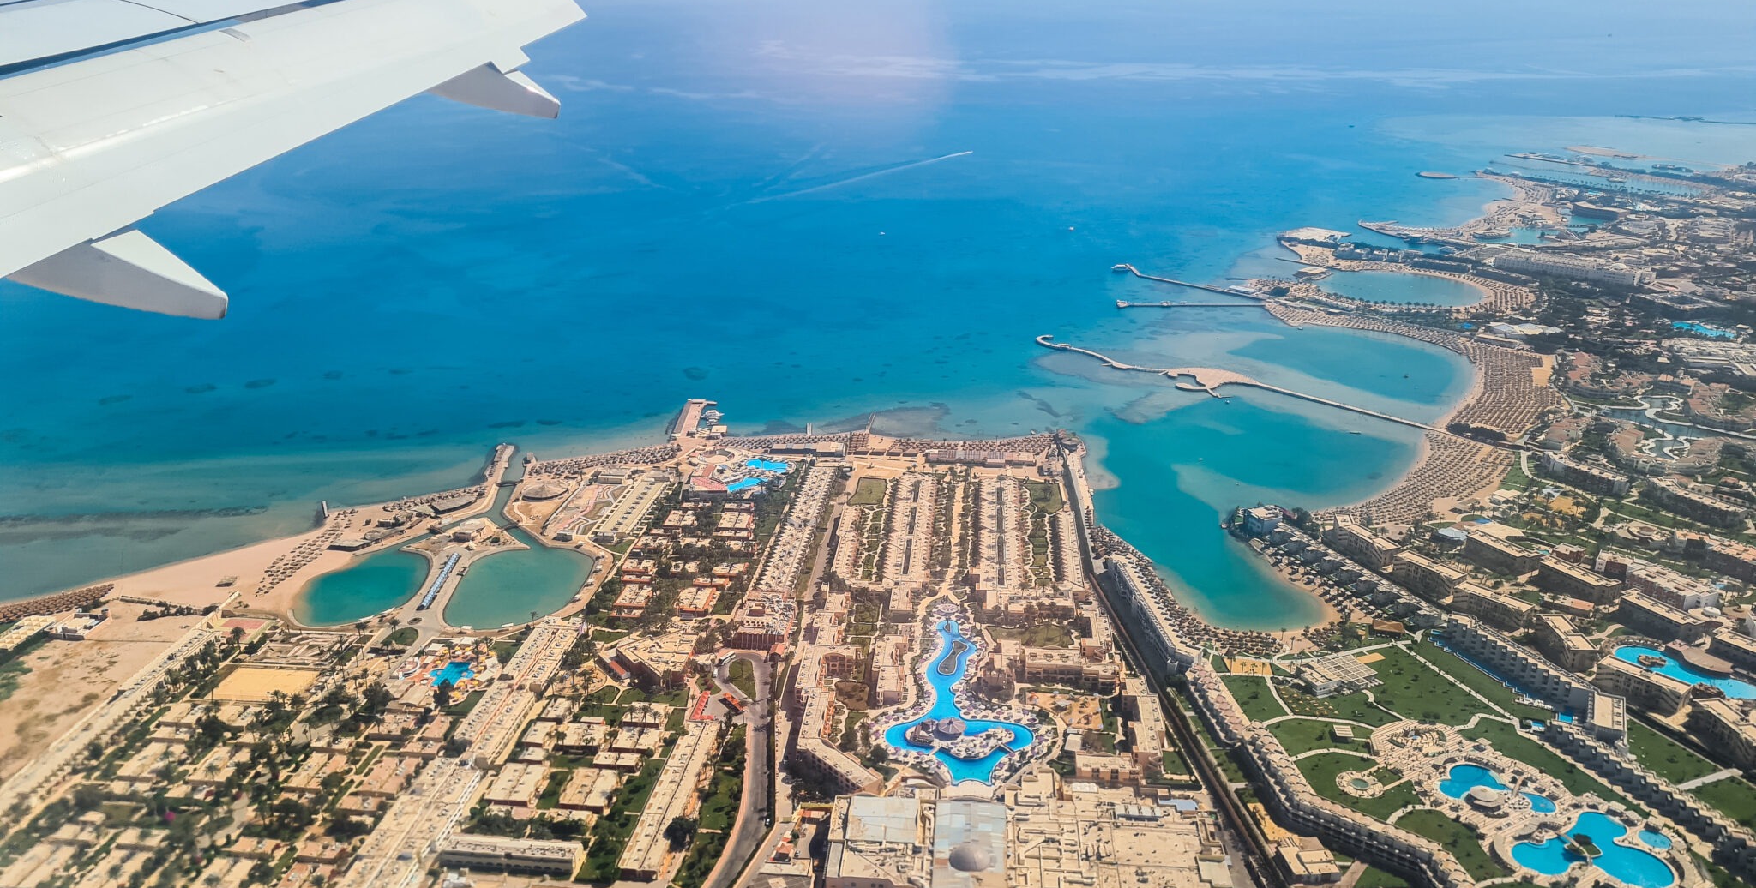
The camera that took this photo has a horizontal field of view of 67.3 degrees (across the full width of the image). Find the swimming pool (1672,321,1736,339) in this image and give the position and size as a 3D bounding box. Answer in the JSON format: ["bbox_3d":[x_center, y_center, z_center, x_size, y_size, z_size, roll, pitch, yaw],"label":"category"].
[{"bbox_3d":[828.819,-113.561,1328.888,37.680,2.000,64.840,-5,21,-13],"label":"swimming pool"}]

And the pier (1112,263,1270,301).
[{"bbox_3d":[356.088,-187.707,1542.784,36.760,3.000,216.870,-14,25,-32],"label":"pier"}]

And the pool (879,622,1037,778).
[{"bbox_3d":[41.160,132.158,691.806,73.280,2.000,161.090,0,21,1],"label":"pool"}]

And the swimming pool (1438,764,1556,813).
[{"bbox_3d":[287.038,159.877,613.741,49.330,2.000,31.580,6,22,16],"label":"swimming pool"}]

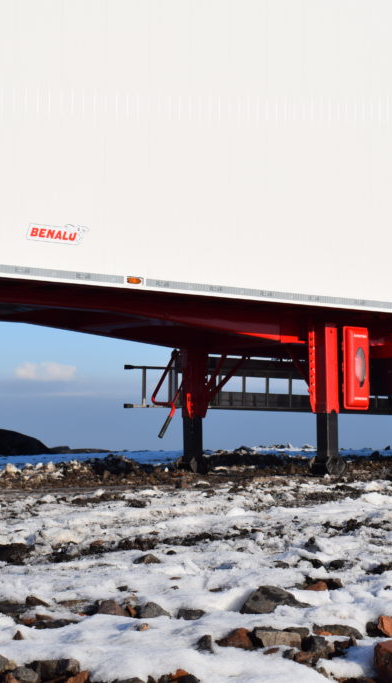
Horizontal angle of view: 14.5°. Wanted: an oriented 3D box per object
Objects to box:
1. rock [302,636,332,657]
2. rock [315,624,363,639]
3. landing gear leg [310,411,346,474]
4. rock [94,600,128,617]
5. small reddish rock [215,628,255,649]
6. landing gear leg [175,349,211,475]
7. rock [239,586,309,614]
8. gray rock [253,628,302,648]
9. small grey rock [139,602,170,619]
[{"bbox_3d":[0.335,0.851,4.300,0.084,0.065,0.072,0,-4,4],"label":"rock"},{"bbox_3d":[0.547,1.117,5.893,0.184,0.062,0.111,0,-4,0],"label":"rock"},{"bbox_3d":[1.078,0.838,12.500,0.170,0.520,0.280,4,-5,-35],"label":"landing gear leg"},{"bbox_3d":[-0.347,1.101,6.317,0.140,0.072,0.119,0,-4,0],"label":"rock"},{"bbox_3d":[0.117,0.858,4.420,0.114,0.060,0.085,1,-4,0],"label":"small reddish rock"},{"bbox_3d":[-0.032,0.642,14.100,0.200,1.150,0.280,4,-5,-35],"label":"landing gear leg"},{"bbox_3d":[0.323,1.086,6.407,0.292,0.129,0.219,0,-4,0],"label":"rock"},{"bbox_3d":[0.234,0.855,4.420,0.142,0.056,0.090,1,-4,0],"label":"gray rock"},{"bbox_3d":[-0.134,0.867,4.950,0.103,0.050,0.075,1,-4,0],"label":"small grey rock"}]

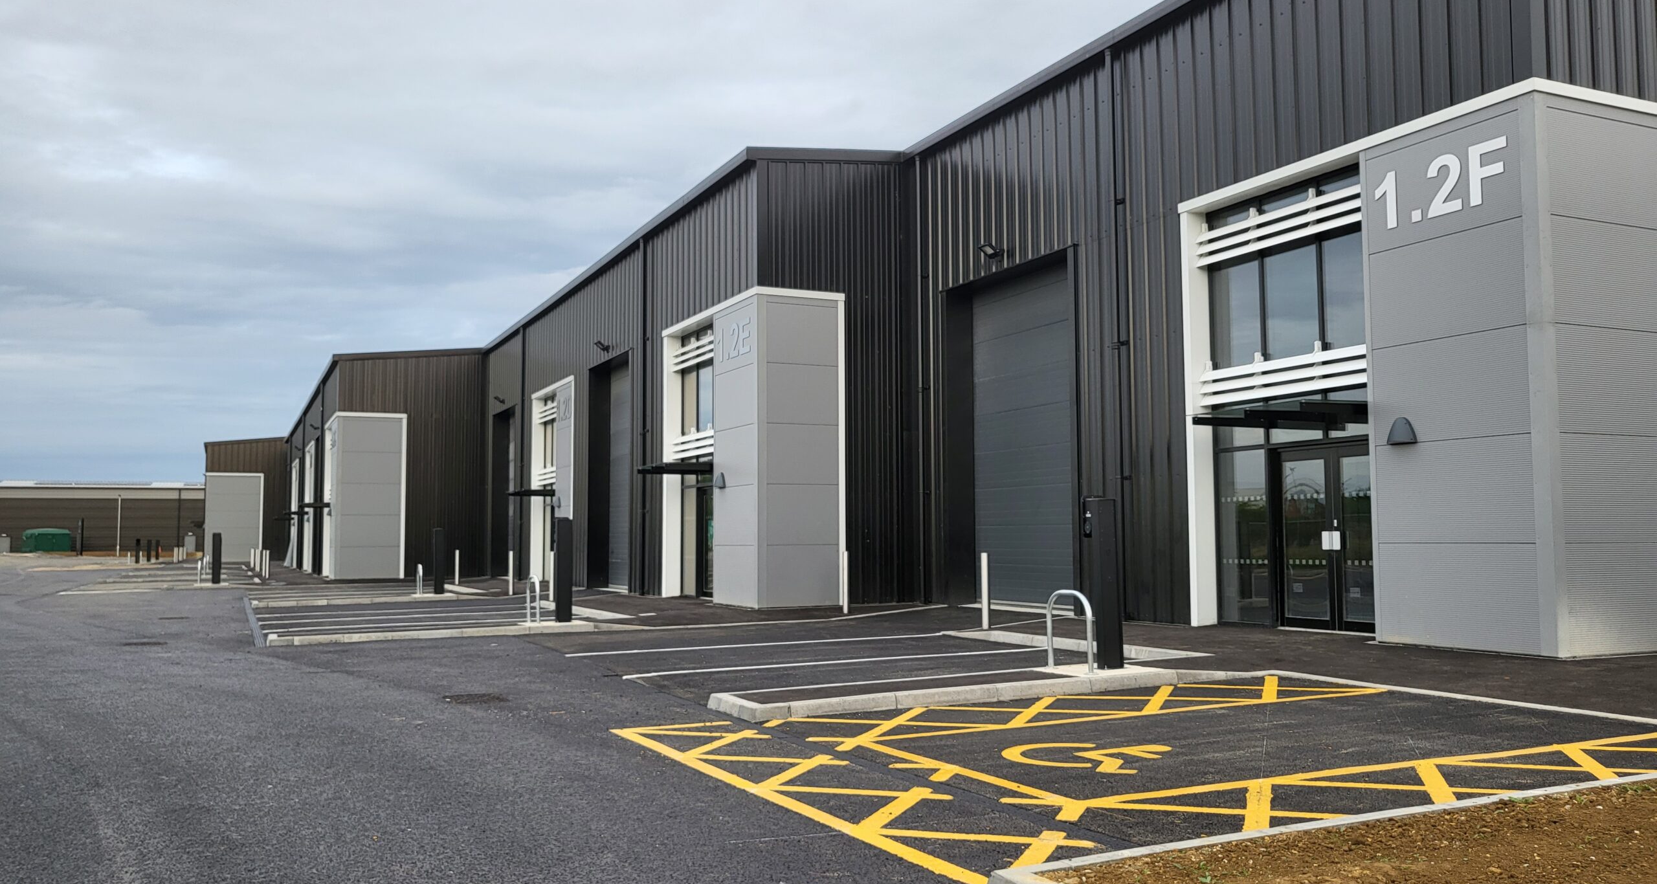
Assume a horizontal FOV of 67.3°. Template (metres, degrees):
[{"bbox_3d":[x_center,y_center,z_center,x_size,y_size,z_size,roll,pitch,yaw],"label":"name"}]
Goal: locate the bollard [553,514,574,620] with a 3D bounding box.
[{"bbox_3d":[-3.920,1.882,18.343,0.212,1.555,0.212,2,-5,-25],"label":"bollard"}]

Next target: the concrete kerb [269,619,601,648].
[{"bbox_3d":[-5.449,2.643,17.274,4.313,0.121,0.960,2,-5,-25],"label":"concrete kerb"}]

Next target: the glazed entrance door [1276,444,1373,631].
[{"bbox_3d":[5.643,1.071,13.893,0.101,2.081,1.636,2,-5,-25],"label":"glazed entrance door"}]

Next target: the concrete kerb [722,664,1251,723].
[{"bbox_3d":[1.401,2.058,10.491,4.787,0.126,0.929,2,-5,-25],"label":"concrete kerb"}]

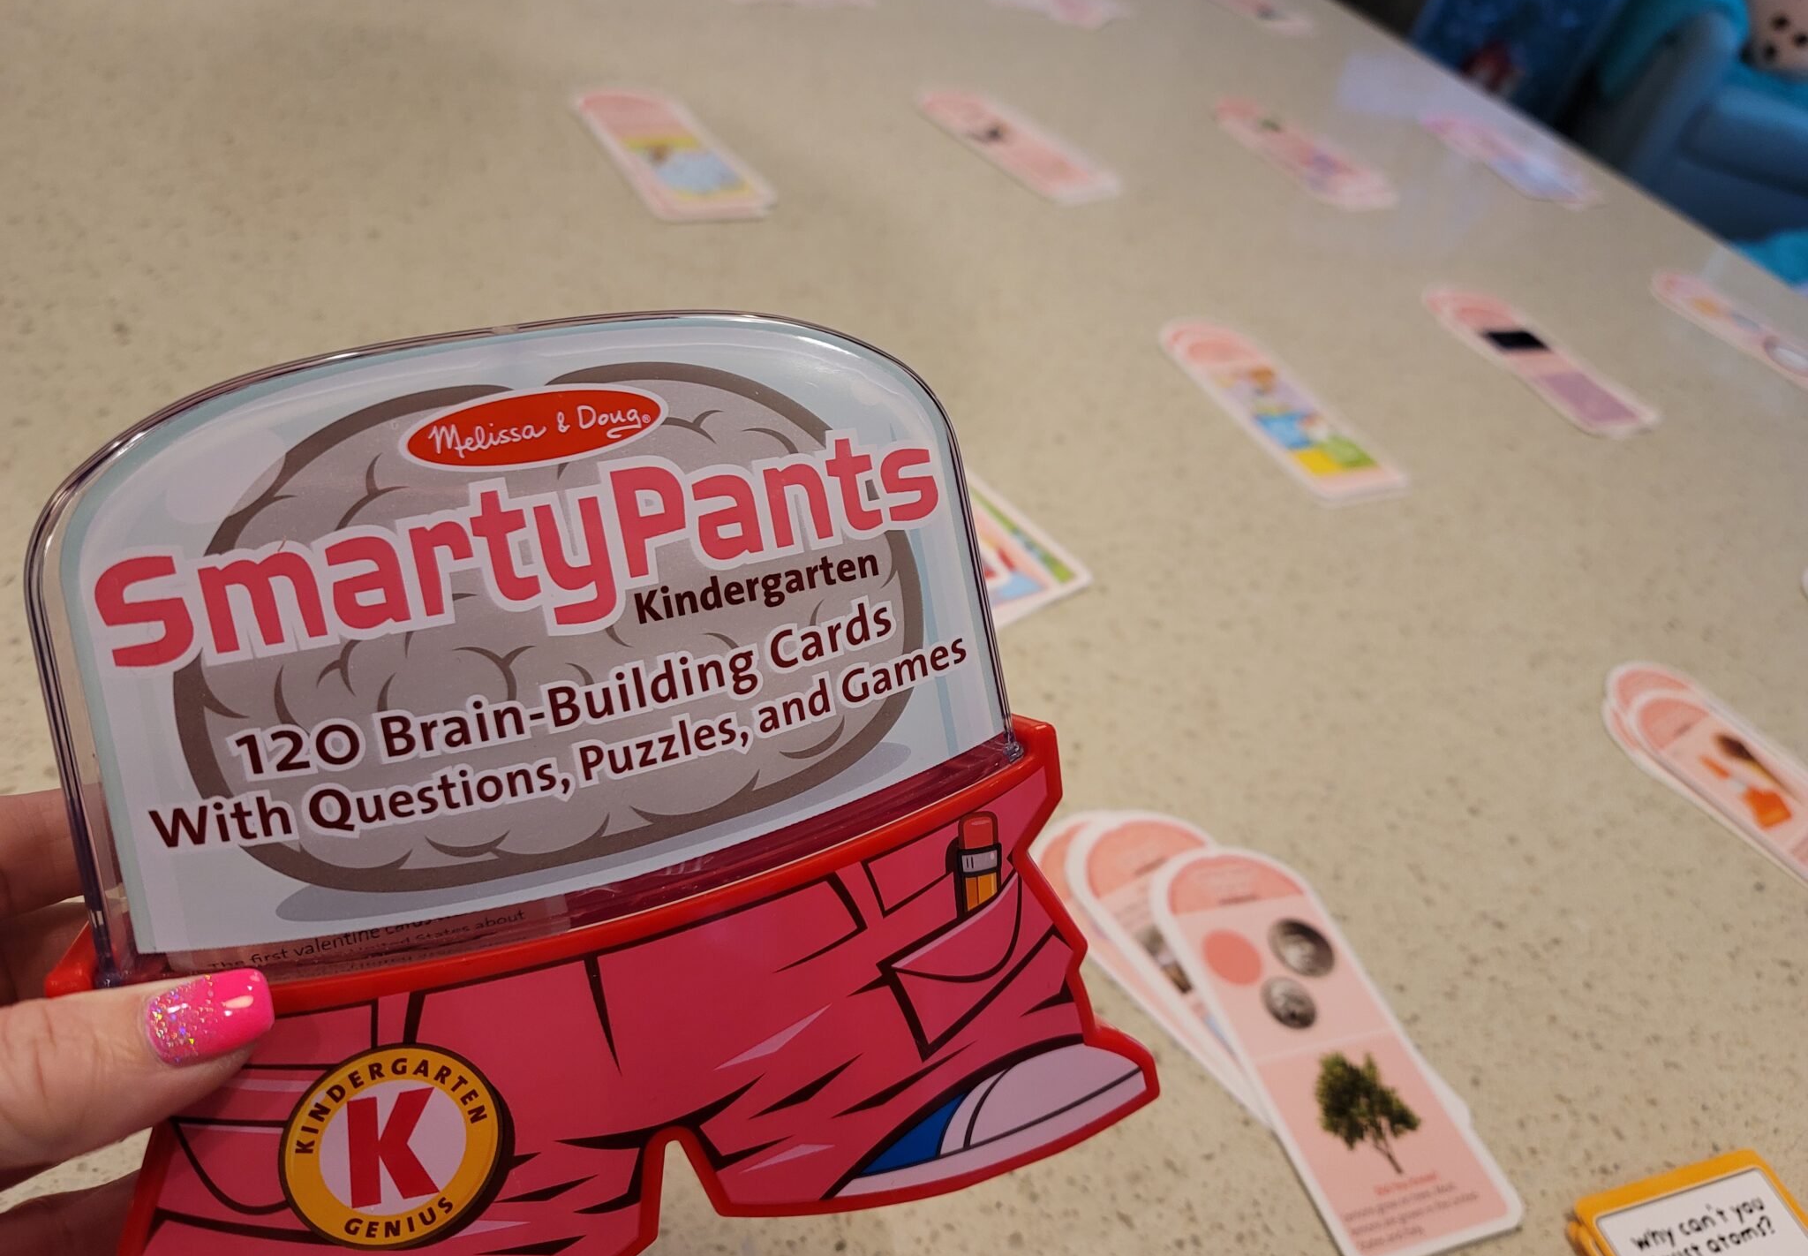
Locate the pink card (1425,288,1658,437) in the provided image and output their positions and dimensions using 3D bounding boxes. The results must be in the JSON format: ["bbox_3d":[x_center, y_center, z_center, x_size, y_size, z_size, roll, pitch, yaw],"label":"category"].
[{"bbox_3d":[0.340,-0.149,0.708,0.066,0.004,0.136,-14,50,-27],"label":"pink card"}]

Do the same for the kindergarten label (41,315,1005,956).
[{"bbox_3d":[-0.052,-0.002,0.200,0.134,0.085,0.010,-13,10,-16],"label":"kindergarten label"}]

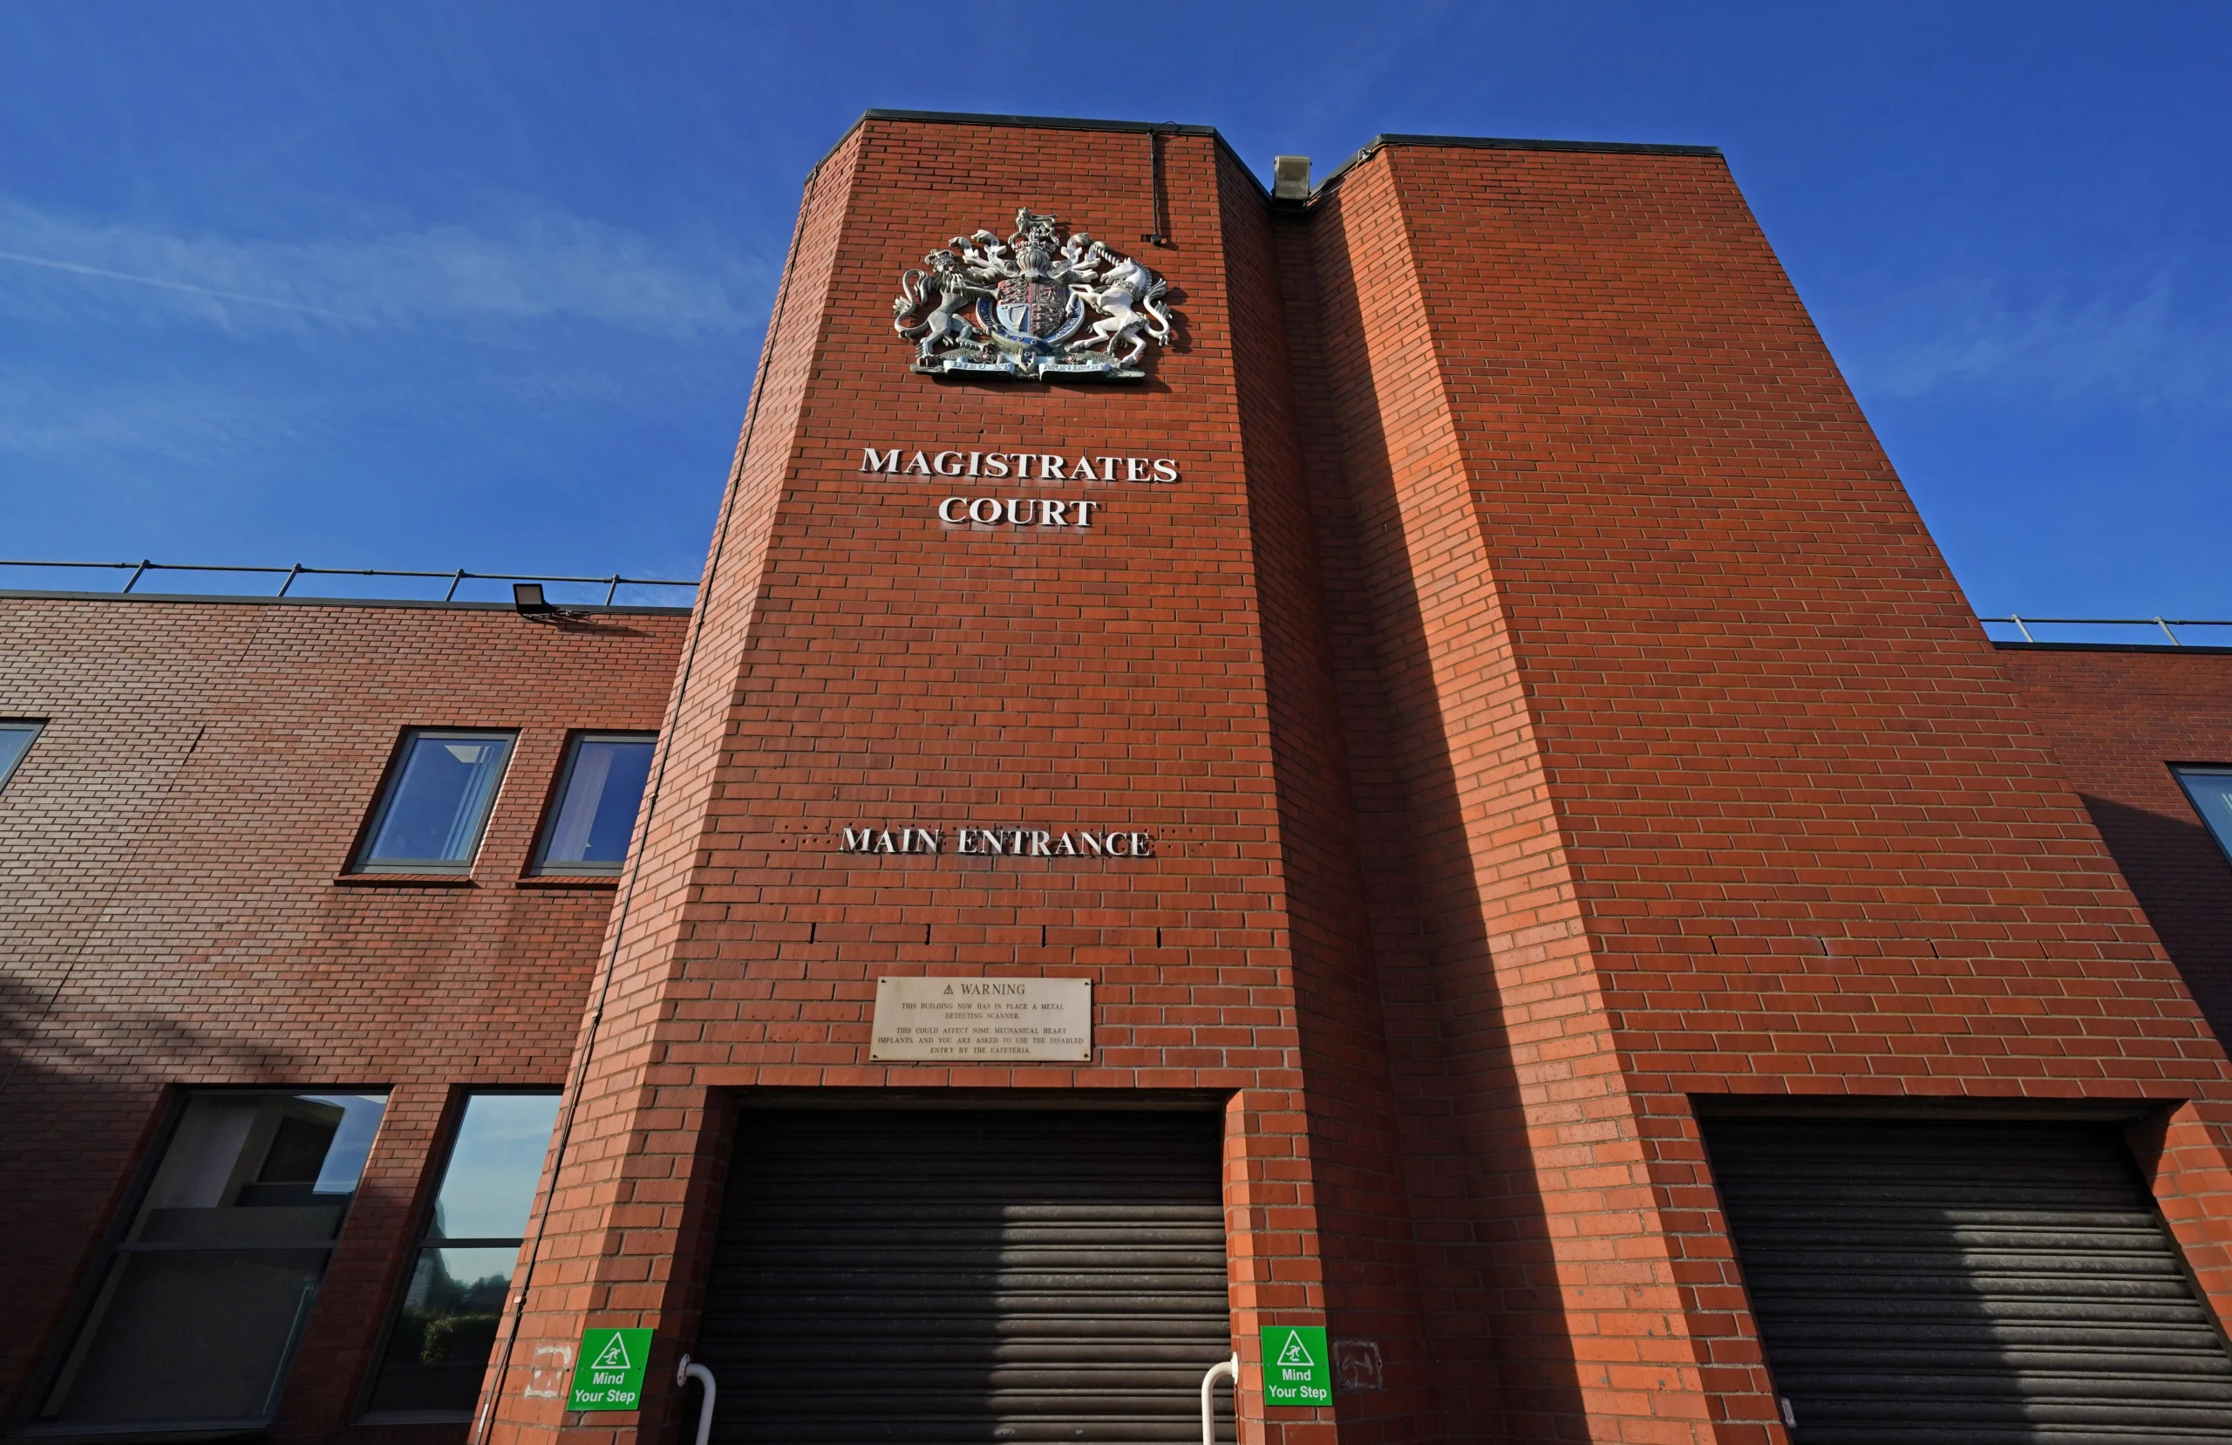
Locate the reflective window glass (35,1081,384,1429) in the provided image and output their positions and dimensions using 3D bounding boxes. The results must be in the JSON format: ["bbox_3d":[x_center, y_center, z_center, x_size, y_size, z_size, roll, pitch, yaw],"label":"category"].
[{"bbox_3d":[-7.132,4.221,7.985,1.760,2.400,0.100,1,-31,-2],"label":"reflective window glass"}]

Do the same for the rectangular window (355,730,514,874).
[{"bbox_3d":[-6.835,0.793,10.067,1.150,1.600,0.100,1,-31,-2],"label":"rectangular window"}]

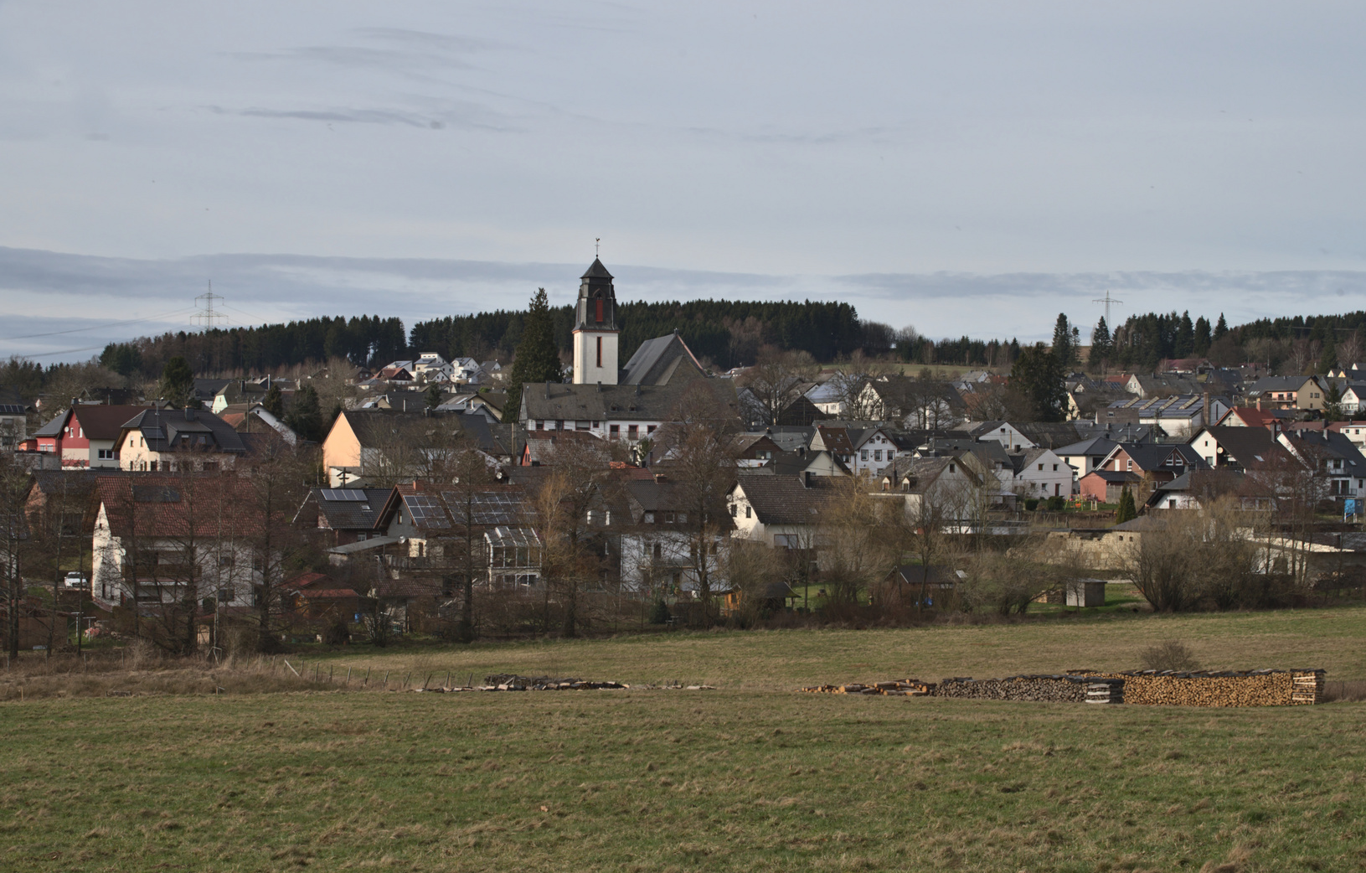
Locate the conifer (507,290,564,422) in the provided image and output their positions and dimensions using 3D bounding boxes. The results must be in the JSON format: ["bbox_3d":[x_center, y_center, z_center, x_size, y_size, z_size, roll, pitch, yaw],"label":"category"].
[{"bbox_3d":[-22.870,-11.340,395.000,9.400,23.080,9.400,0,0,0],"label":"conifer"}]

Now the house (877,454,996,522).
[{"bbox_3d":[30.550,7.060,314.000,10.000,9.510,10.500,0,0,-34],"label":"house"}]

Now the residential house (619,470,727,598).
[{"bbox_3d":[-0.710,9.250,241.000,10.300,11.350,10.000,0,0,-2],"label":"residential house"}]

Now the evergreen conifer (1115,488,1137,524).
[{"bbox_3d":[59.280,9.210,340.000,2.800,5.150,2.700,0,0,0],"label":"evergreen conifer"}]

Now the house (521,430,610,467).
[{"bbox_3d":[-14.950,3.380,322.000,10.500,7.450,8.500,0,0,-17],"label":"house"}]

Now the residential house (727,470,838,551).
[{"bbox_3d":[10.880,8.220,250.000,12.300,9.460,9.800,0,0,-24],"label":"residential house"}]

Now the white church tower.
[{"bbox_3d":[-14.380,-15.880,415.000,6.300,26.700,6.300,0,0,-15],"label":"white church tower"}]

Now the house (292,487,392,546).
[{"bbox_3d":[-31.400,8.430,243.000,9.800,7.150,8.400,0,0,-35],"label":"house"}]

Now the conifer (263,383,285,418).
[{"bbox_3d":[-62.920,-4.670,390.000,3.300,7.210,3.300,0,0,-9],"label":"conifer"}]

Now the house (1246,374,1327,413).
[{"bbox_3d":[145.120,-10.260,610.000,10.500,8.720,16.000,0,0,-38],"label":"house"}]

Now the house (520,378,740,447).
[{"bbox_3d":[-7.450,-2.230,365.000,31.000,11.660,12.000,0,0,-9],"label":"house"}]

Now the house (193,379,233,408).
[{"bbox_3d":[-101.460,-8.500,550.000,10.000,7.980,9.000,0,0,0],"label":"house"}]

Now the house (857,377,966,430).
[{"bbox_3d":[40.530,-5.150,445.000,15.500,9.730,11.000,0,0,-20],"label":"house"}]

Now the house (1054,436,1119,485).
[{"bbox_3d":[63.840,4.320,388.000,10.800,8.810,10.800,0,0,-17],"label":"house"}]

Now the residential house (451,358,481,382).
[{"bbox_3d":[-82.840,-25.180,970.000,8.500,9.580,9.500,0,0,-43],"label":"residential house"}]

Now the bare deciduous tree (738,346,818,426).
[{"bbox_3d":[16.000,-8.320,430.000,13.300,13.740,12.500,0,0,0],"label":"bare deciduous tree"}]

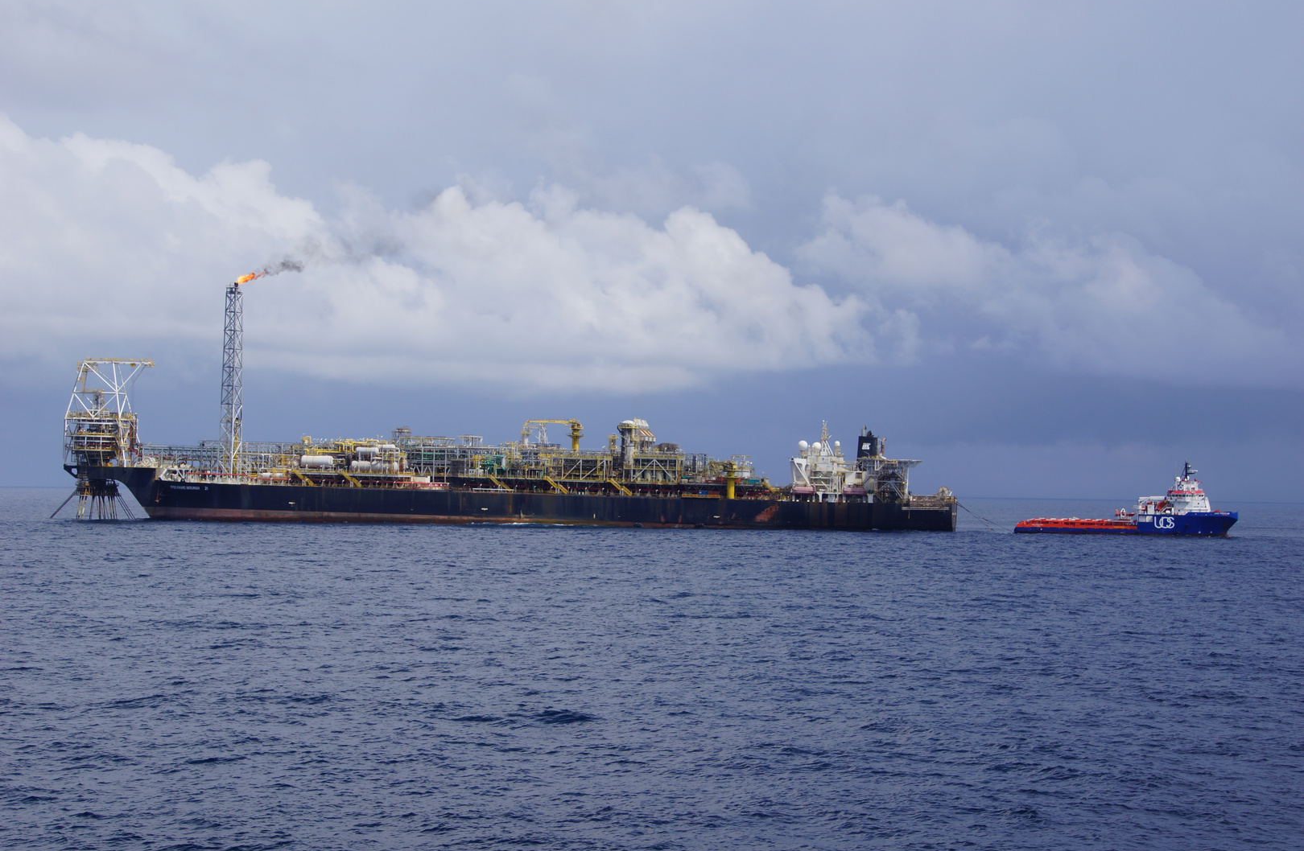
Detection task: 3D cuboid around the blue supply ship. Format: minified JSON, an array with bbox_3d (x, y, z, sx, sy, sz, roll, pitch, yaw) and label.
[{"bbox_3d":[168.551,26.635,860.521,77.000,27.000,17.500,0,-2,18],"label":"blue supply ship"}]

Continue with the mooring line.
[{"bbox_3d":[120.600,33.500,898.000,15.500,11.500,3.000,0,-2,9],"label":"mooring line"}]

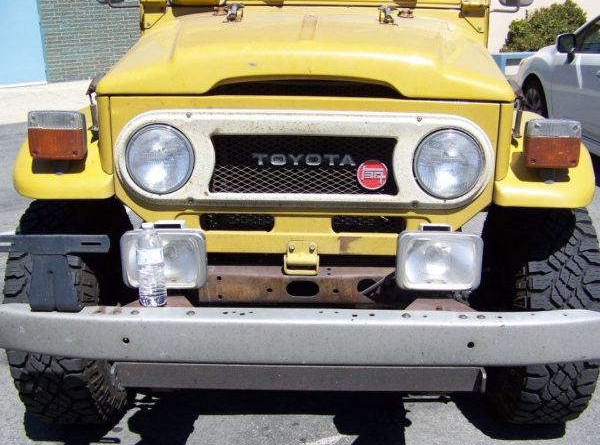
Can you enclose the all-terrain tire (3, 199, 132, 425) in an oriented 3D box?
[{"bbox_3d":[-0.714,0.276,2.201,0.270,0.830,0.830,1,17,1],"label":"all-terrain tire"}]

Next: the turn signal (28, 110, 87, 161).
[{"bbox_3d":[-0.660,-0.245,1.724,0.142,0.127,0.065,1,17,1],"label":"turn signal"}]

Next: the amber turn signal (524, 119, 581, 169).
[{"bbox_3d":[0.681,-0.218,1.703,0.142,0.127,0.065,1,17,1],"label":"amber turn signal"}]

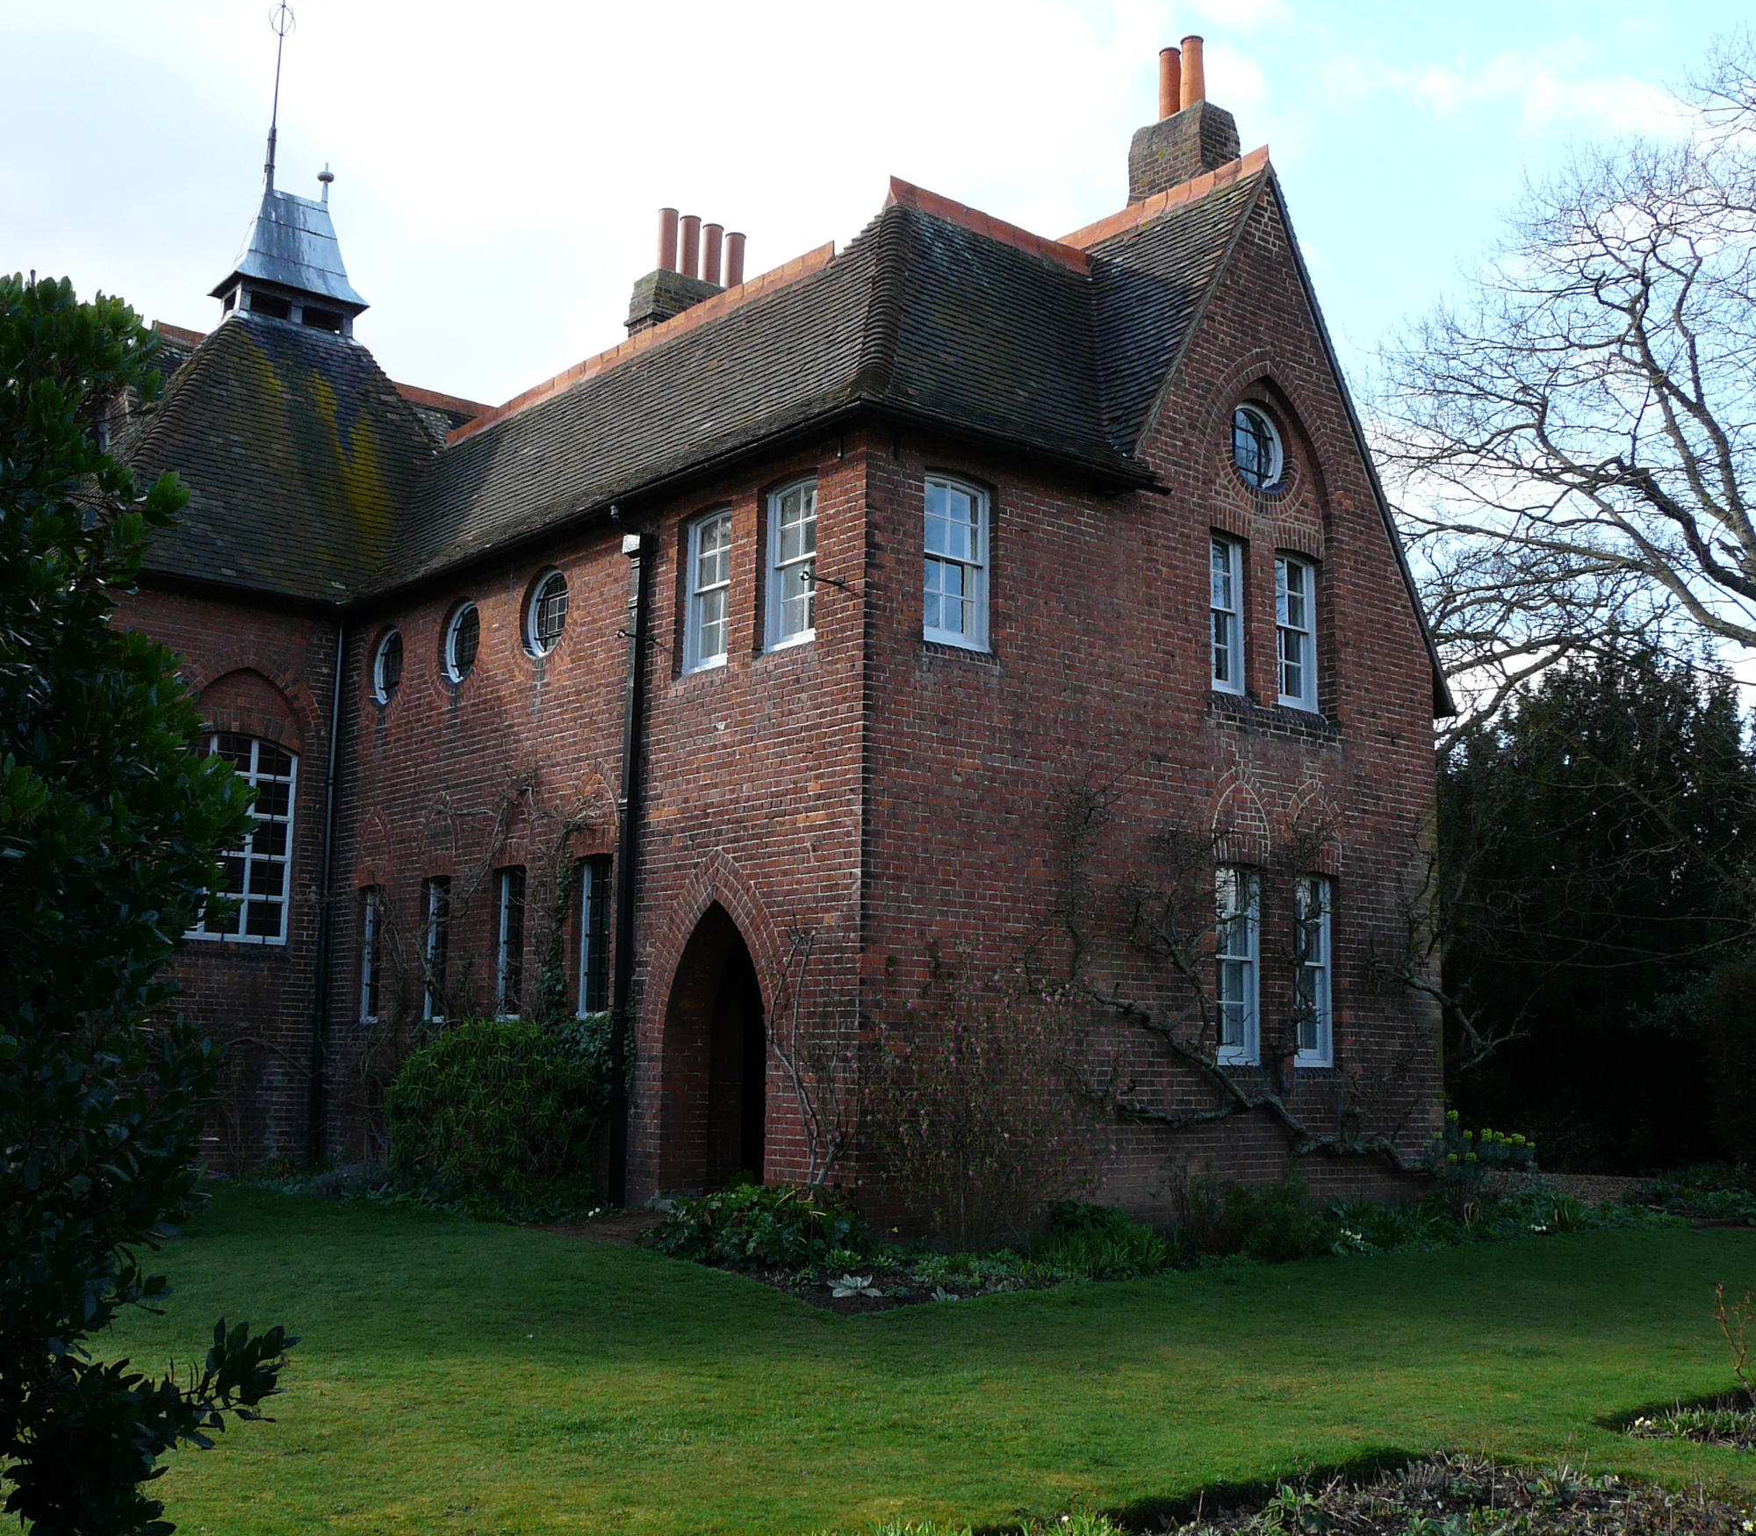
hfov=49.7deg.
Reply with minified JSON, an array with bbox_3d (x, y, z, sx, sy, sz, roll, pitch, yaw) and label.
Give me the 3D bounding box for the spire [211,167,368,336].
[{"bbox_3d":[-7.262,-6.465,23.502,1.640,2.250,0.970,8,-12,-39],"label":"spire"}]

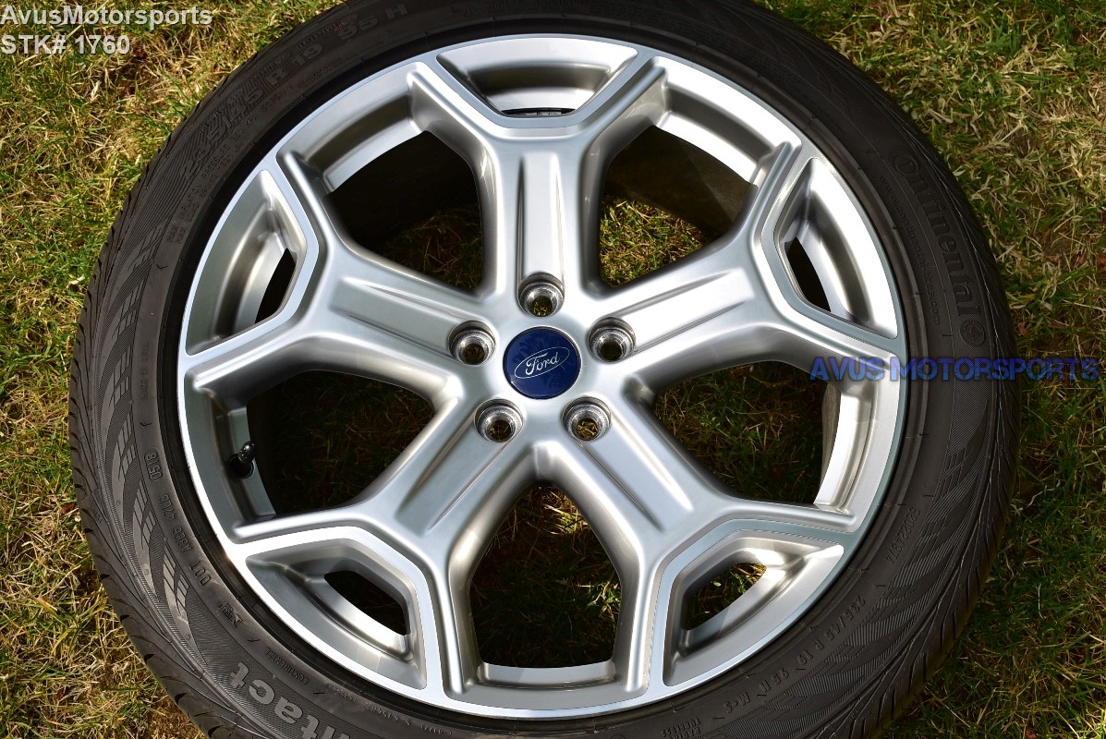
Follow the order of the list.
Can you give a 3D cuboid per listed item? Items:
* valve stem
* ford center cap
[{"bbox_3d":[-0.220,0.063,1.123,0.016,0.036,0.016,-9,68,-26],"label":"valve stem"},{"bbox_3d":[-0.008,-0.002,1.143,0.055,0.014,0.055,-23,71,-6],"label":"ford center cap"}]

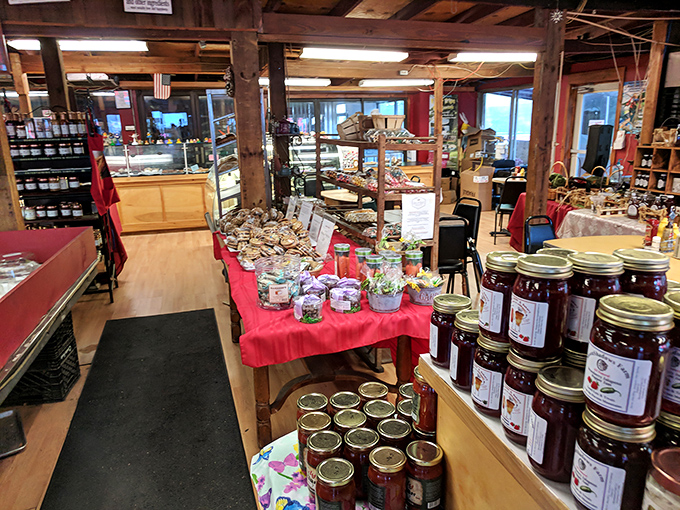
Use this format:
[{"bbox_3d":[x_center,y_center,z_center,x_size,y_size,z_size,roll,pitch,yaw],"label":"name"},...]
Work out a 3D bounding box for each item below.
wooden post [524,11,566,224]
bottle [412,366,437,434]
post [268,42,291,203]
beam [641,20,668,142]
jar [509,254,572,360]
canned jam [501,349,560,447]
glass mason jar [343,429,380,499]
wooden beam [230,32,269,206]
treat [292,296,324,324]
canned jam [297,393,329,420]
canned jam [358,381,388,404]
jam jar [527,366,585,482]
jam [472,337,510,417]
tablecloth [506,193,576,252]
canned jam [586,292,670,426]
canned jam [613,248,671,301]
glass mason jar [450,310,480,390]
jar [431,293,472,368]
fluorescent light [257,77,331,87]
[{"bbox_3d":[1.976,-1.027,5.014,0.155,2.491,0.155,-5,16,-17],"label":"wooden post"},{"bbox_3d":[0.190,0.302,1.067,0.078,0.130,0.078,-1,16,0],"label":"bottle"},{"bbox_3d":[-0.687,-1.215,5.888,0.180,2.440,0.180,-5,16,-17],"label":"post"},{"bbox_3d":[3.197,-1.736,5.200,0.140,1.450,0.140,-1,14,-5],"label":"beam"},{"bbox_3d":[0.293,0.075,0.747,0.080,0.135,0.080,-1,16,0],"label":"jar"},{"bbox_3d":[0.292,0.206,0.783,0.080,0.135,0.080,-1,16,0],"label":"canned jam"},{"bbox_3d":[0.048,0.450,1.099,0.078,0.130,0.078,-1,16,0],"label":"glass mason jar"},{"bbox_3d":[-0.692,-0.595,4.109,0.190,2.199,0.190,-5,16,-17],"label":"wooden beam"},{"bbox_3d":[-0.160,0.270,2.568,0.140,0.100,0.140,-2,16,-4],"label":"treat"},{"bbox_3d":[-0.062,0.404,1.204,0.078,0.130,0.078,-2,16,-4],"label":"canned jam"},{"bbox_3d":[0.083,0.389,1.249,0.078,0.130,0.078,0,16,4],"label":"canned jam"},{"bbox_3d":[0.289,0.220,0.665,0.080,0.128,0.080,-1,16,0],"label":"jam jar"},{"bbox_3d":[0.253,0.185,0.814,0.079,0.128,0.079,0,14,0],"label":"jam"},{"bbox_3d":[2.381,-0.200,5.262,0.750,0.750,1.250,-1,14,-6],"label":"tablecloth"},{"bbox_3d":[0.319,0.116,0.568,0.079,0.128,0.079,-8,17,-30],"label":"canned jam"},{"bbox_3d":[0.450,0.063,0.778,0.079,0.128,0.079,0,14,-3],"label":"canned jam"},{"bbox_3d":[0.235,0.165,0.891,0.079,0.128,0.079,7,16,24],"label":"glass mason jar"},{"bbox_3d":[0.209,0.140,0.958,0.080,0.128,0.080,0,16,6],"label":"jar"},{"bbox_3d":[-0.718,-2.440,7.200,1.220,0.090,0.180,-6,16,-17],"label":"fluorescent light"}]

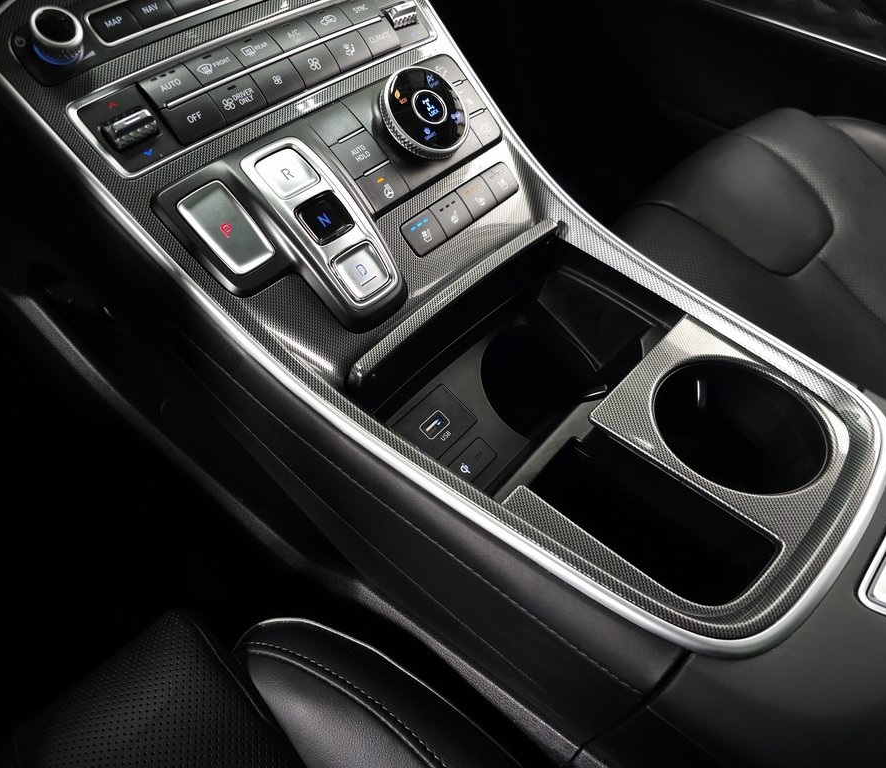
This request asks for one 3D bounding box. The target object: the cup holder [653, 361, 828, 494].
[{"bbox_3d":[0.149,0.044,0.373,0.086,0.070,0.086,2,48,-2],"label":"cup holder"}]

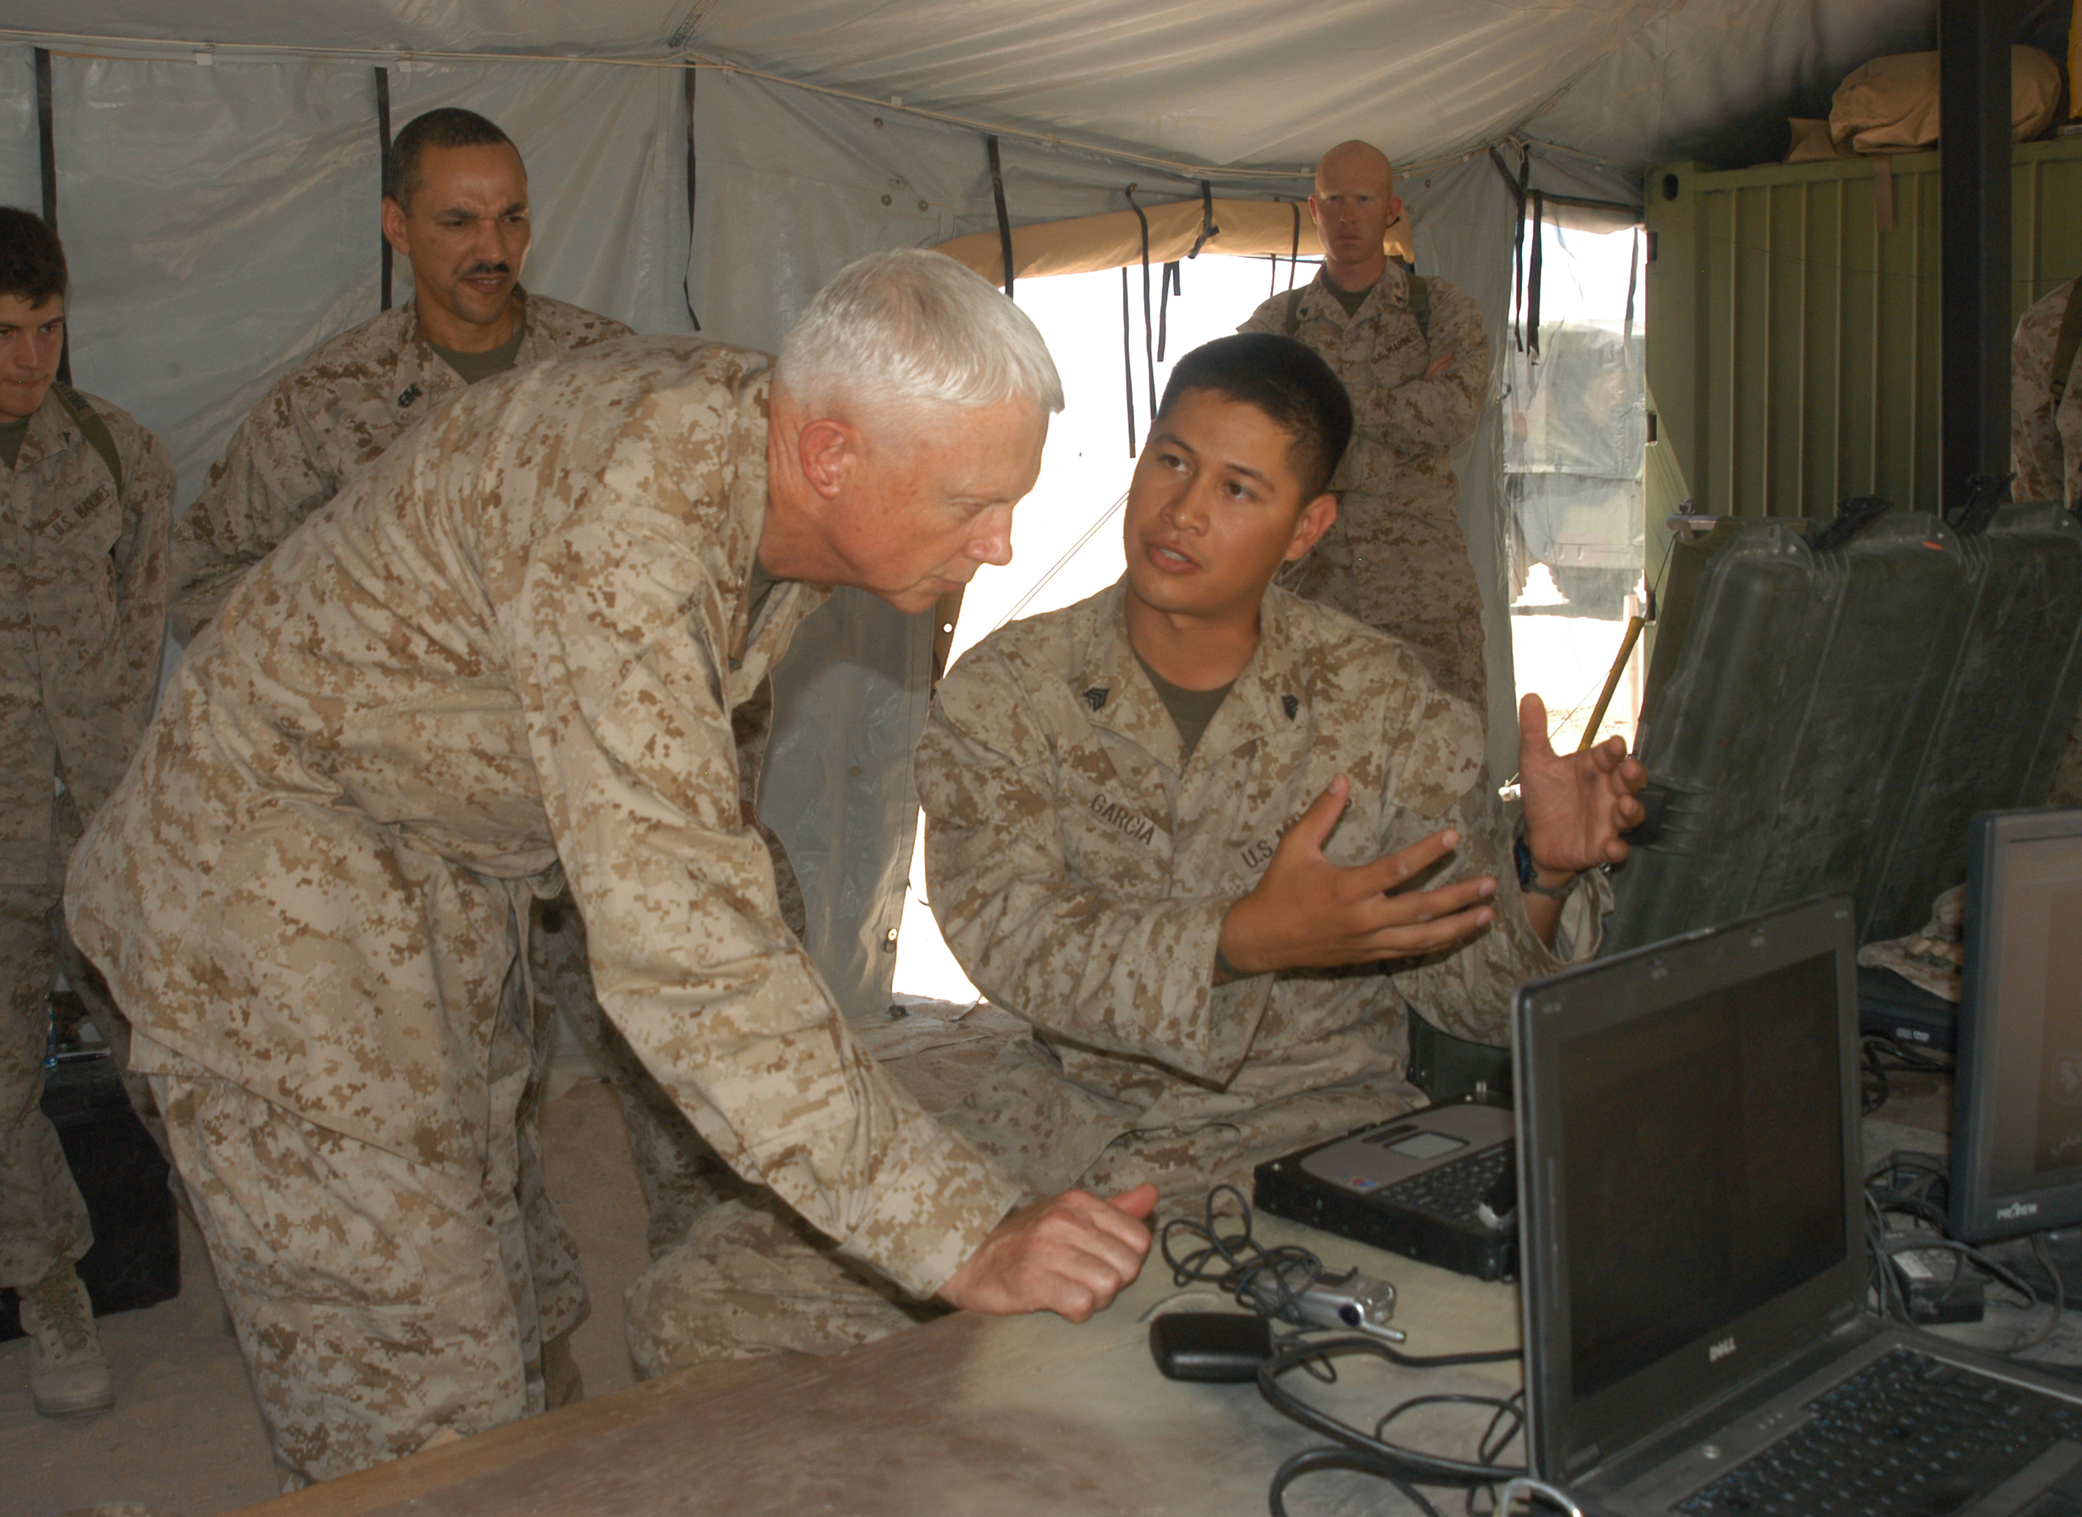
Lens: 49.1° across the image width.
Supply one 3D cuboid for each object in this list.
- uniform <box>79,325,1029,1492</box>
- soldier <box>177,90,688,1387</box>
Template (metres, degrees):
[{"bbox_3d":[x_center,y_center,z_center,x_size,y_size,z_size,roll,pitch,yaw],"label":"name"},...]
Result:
[{"bbox_3d":[-0.394,0.352,1.827,0.800,1.320,0.560,0,8,8],"label":"uniform"},{"bbox_3d":[-0.701,0.087,2.932,0.670,1.790,0.420,-4,9,-22],"label":"soldier"}]

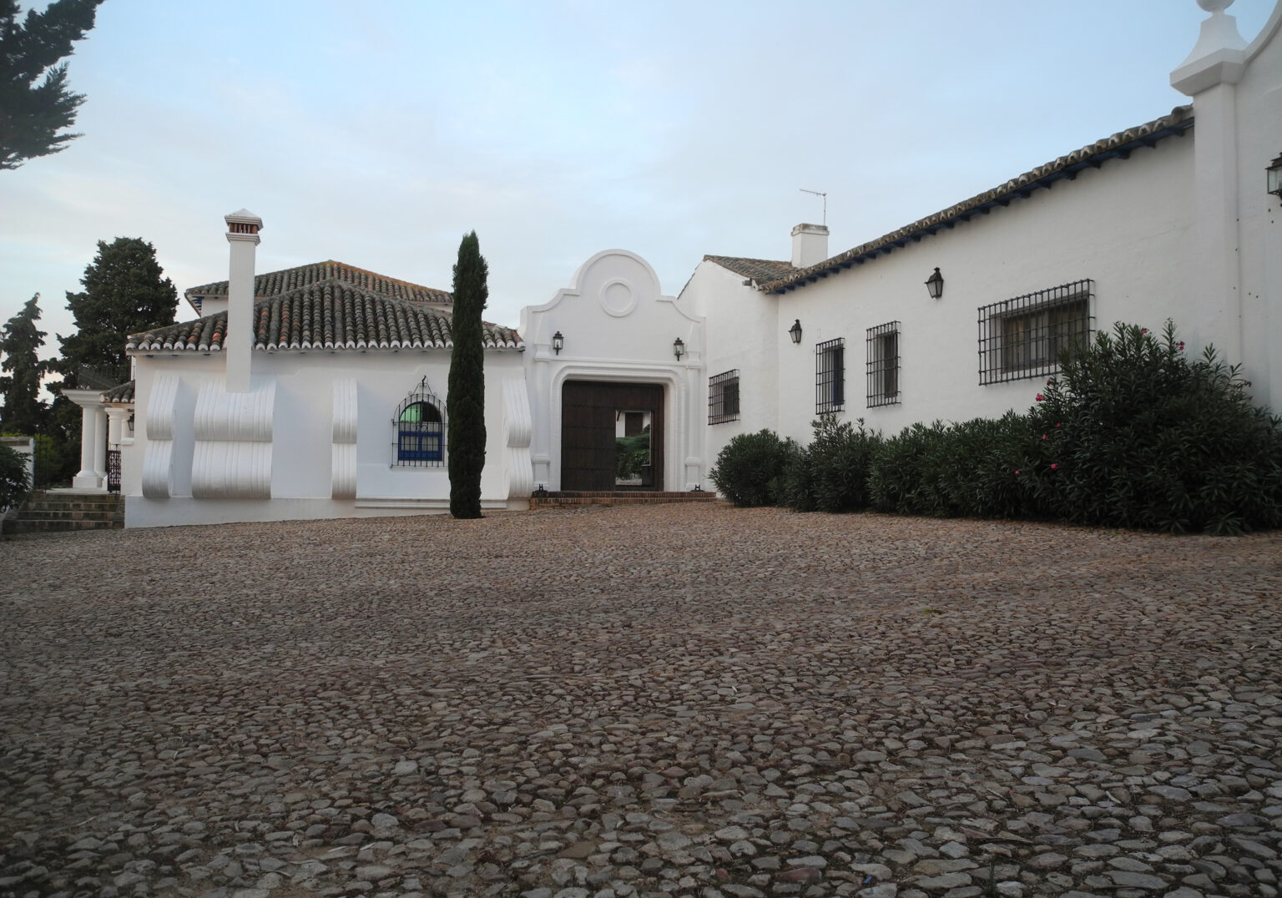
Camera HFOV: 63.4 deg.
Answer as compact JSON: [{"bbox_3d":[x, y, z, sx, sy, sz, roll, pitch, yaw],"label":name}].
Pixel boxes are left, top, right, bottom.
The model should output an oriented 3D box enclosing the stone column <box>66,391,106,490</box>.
[{"bbox_3d":[-14.006,-0.243,26.200,0.800,2.530,0.800,1,-3,-16],"label":"stone column"}]

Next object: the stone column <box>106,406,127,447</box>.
[{"bbox_3d":[-13.768,-0.120,27.181,0.480,2.050,0.480,1,-3,-16],"label":"stone column"}]

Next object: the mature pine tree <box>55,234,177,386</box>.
[{"bbox_3d":[-21.293,-3.802,42.028,4.900,9.670,4.900,0,-3,0],"label":"mature pine tree"}]

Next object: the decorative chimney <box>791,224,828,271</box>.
[{"bbox_3d":[4.664,-5.618,28.791,0.800,1.260,0.620,1,-3,-19],"label":"decorative chimney"}]

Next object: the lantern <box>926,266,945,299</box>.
[{"bbox_3d":[5.094,-2.866,17.959,0.220,0.550,0.300,1,-3,-19],"label":"lantern"}]

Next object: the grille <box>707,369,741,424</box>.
[{"bbox_3d":[2.160,-1.304,26.849,0.160,1.260,1.800,1,-3,-17],"label":"grille"}]

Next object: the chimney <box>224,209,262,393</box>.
[{"bbox_3d":[-9.339,-3.462,24.319,0.800,4.380,0.800,1,-3,-16],"label":"chimney"}]

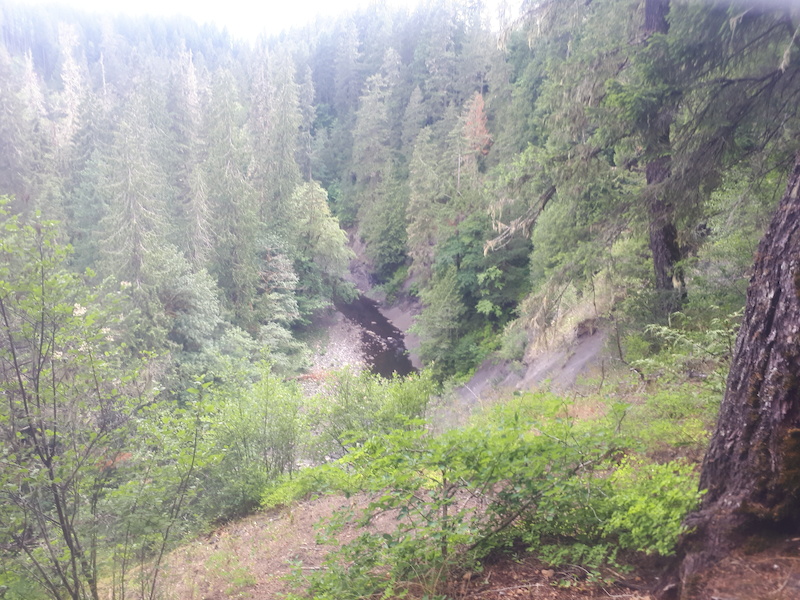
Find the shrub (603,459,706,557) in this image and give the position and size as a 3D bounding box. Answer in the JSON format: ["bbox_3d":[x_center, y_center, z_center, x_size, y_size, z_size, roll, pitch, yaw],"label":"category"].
[{"bbox_3d":[1.335,1.100,3.300,0.540,0.460,0.500,0,12,0],"label":"shrub"}]

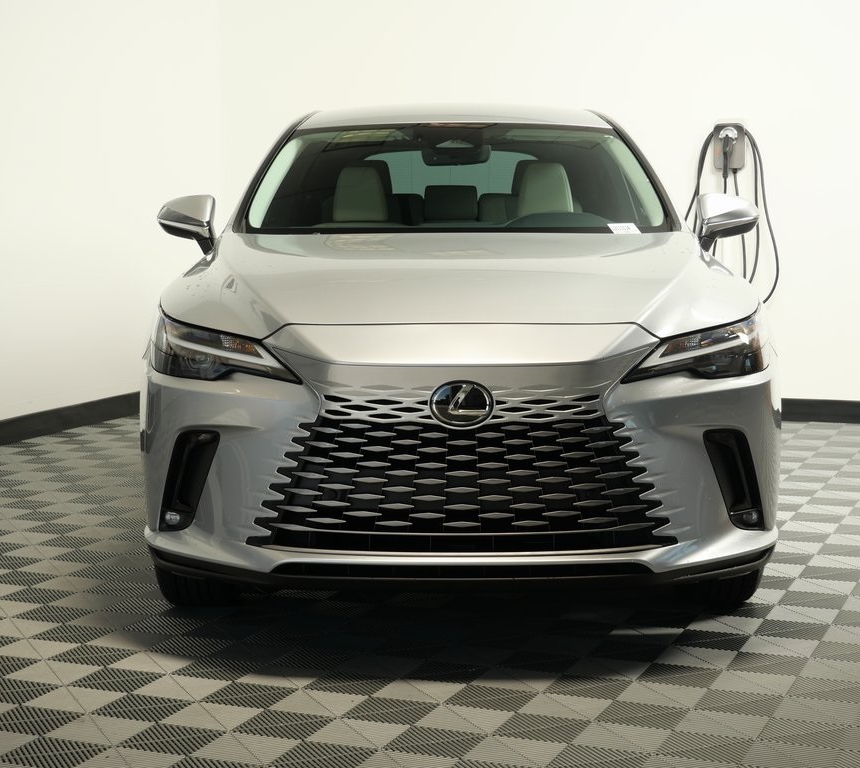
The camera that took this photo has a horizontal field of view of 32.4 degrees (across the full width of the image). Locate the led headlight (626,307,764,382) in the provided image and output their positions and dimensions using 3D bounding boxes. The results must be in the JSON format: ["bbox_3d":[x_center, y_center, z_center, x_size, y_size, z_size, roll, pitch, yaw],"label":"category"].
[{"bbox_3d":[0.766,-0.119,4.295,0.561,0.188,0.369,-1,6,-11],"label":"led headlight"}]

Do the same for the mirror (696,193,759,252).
[{"bbox_3d":[1.114,-0.607,5.558,0.219,0.222,0.176,0,6,1],"label":"mirror"}]

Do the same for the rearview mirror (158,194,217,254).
[{"bbox_3d":[-0.905,-0.599,5.560,0.209,0.222,0.178,0,6,1],"label":"rearview mirror"}]

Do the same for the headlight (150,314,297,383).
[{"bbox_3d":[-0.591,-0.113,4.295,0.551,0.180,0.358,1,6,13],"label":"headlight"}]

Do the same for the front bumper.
[{"bbox_3d":[0.089,0.196,4.221,1.918,0.637,0.532,0,6,1],"label":"front bumper"}]

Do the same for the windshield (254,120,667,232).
[{"bbox_3d":[0.102,-0.770,5.453,1.550,0.425,0.715,0,6,1],"label":"windshield"}]

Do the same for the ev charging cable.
[{"bbox_3d":[1.761,-0.957,8.693,0.586,1.146,0.175,1,6,16],"label":"ev charging cable"}]

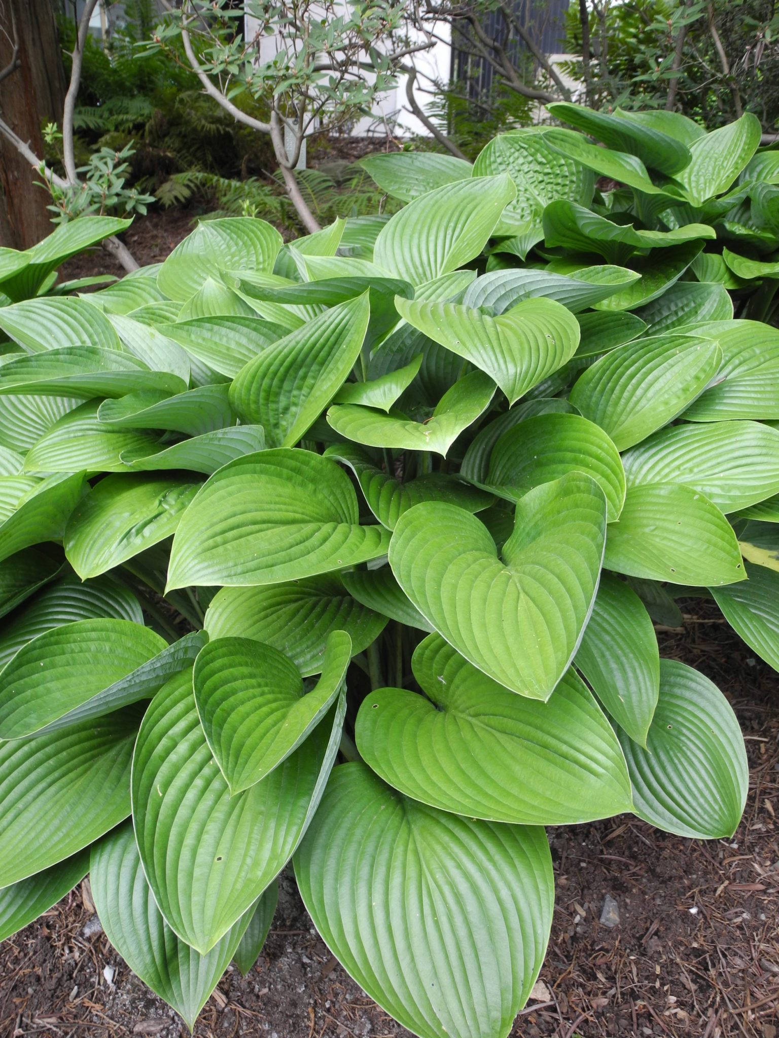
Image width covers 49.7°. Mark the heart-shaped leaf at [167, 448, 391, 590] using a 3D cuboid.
[{"bbox_3d":[-0.142,0.004,0.974,0.268,0.070,0.186,-20,53,-22],"label":"heart-shaped leaf"}]

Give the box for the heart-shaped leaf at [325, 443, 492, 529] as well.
[{"bbox_3d":[0.021,-0.027,1.048,0.213,0.080,0.188,7,37,-1],"label":"heart-shaped leaf"}]

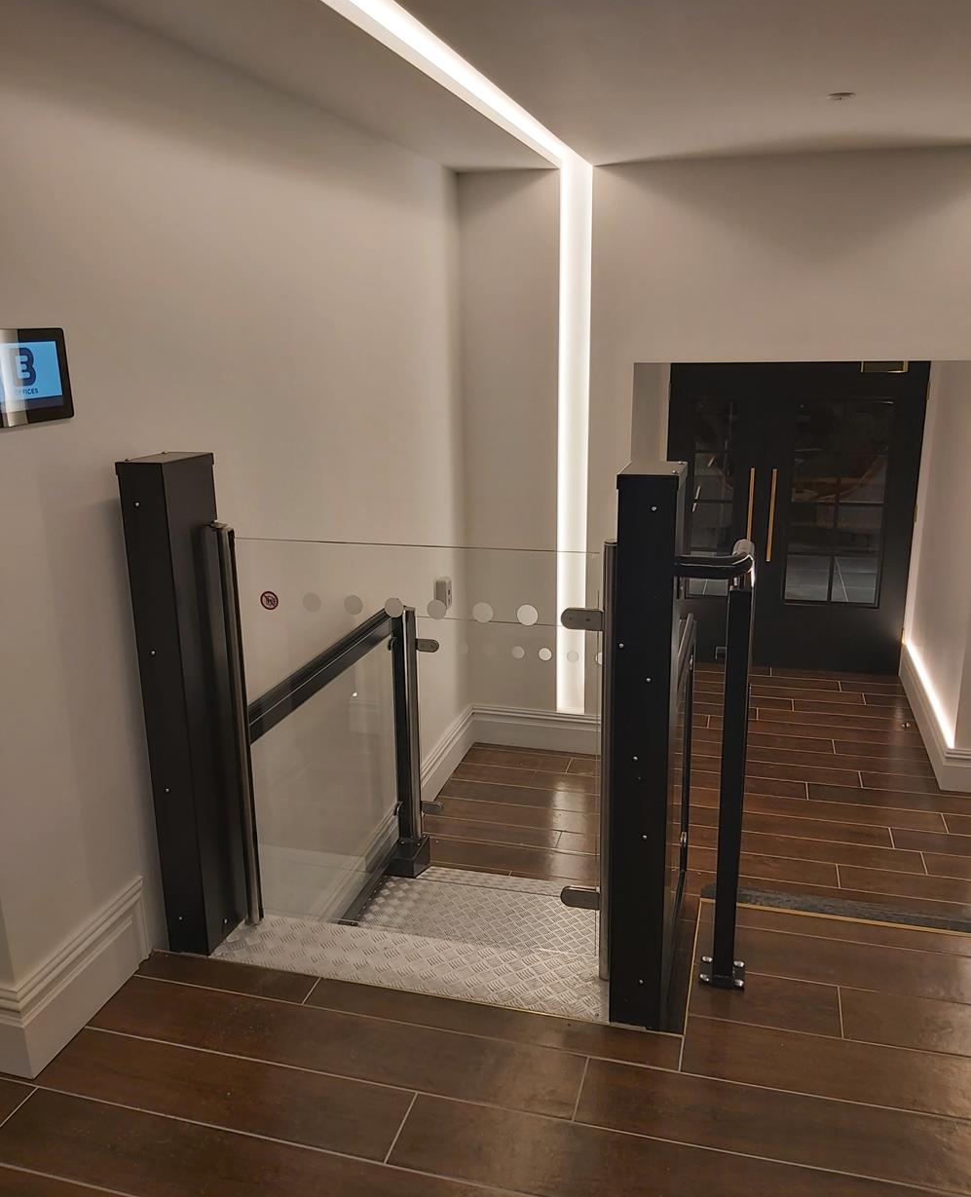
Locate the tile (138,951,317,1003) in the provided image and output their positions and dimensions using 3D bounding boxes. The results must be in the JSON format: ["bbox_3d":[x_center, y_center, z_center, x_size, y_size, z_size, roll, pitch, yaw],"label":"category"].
[{"bbox_3d":[-0.664,0.972,2.498,0.483,0.010,0.102,3,15,15],"label":"tile"}]

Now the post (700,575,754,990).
[{"bbox_3d":[0.600,0.428,2.345,0.108,1.085,0.125,3,15,15],"label":"post"}]

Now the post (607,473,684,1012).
[{"bbox_3d":[0.365,0.353,2.215,0.124,1.302,0.223,3,15,15],"label":"post"}]

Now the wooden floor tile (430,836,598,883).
[{"bbox_3d":[0.096,1.142,4.262,0.840,0.010,0.205,3,15,15],"label":"wooden floor tile"}]

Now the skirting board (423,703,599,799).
[{"bbox_3d":[0.204,0.827,4.988,0.810,0.227,0.820,3,15,15],"label":"skirting board"}]

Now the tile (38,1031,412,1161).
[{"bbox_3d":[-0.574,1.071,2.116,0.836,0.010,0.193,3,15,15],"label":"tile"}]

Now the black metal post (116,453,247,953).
[{"bbox_3d":[-0.771,0.287,2.526,0.117,1.302,0.223,3,15,15],"label":"black metal post"}]

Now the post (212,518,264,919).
[{"bbox_3d":[-0.668,0.360,2.587,0.056,1.122,0.065,3,15,15],"label":"post"}]

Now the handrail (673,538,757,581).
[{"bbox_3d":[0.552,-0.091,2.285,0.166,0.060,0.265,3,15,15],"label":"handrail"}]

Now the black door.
[{"bbox_3d":[1.978,-0.522,6.419,1.570,2.060,0.050,3,15,15],"label":"black door"}]

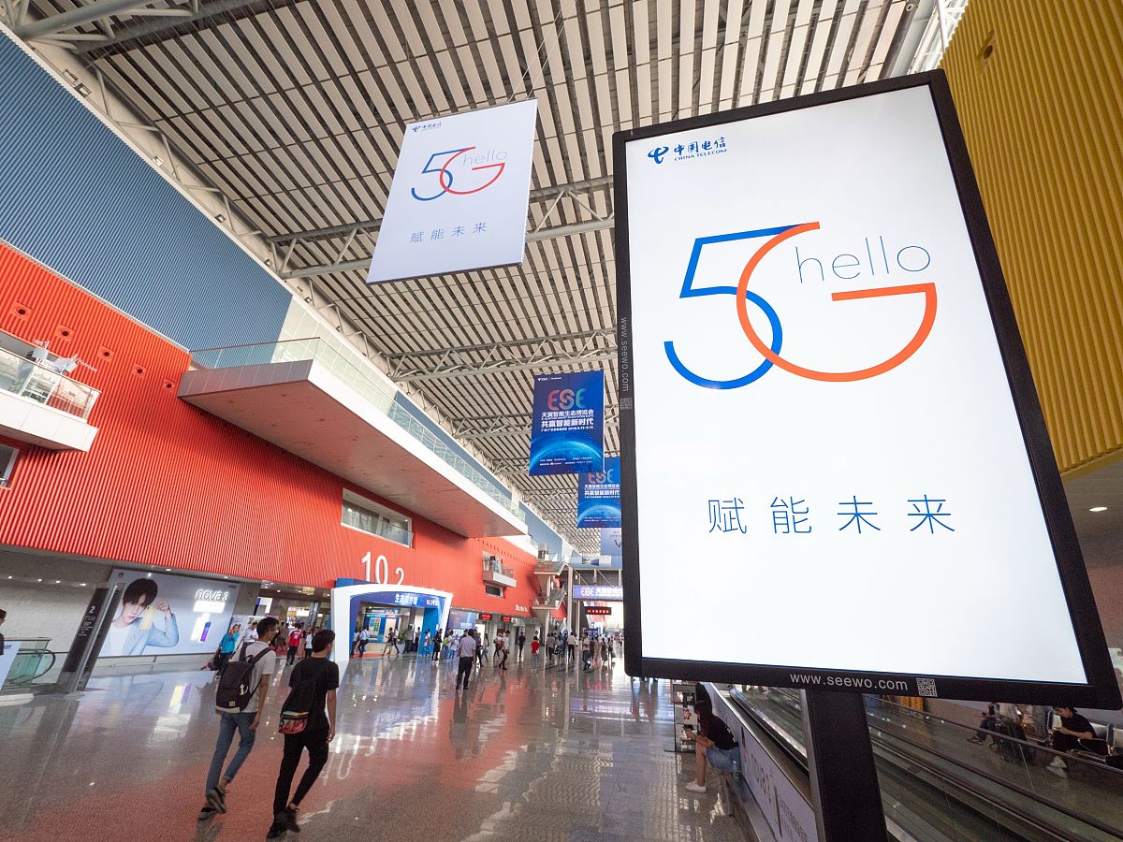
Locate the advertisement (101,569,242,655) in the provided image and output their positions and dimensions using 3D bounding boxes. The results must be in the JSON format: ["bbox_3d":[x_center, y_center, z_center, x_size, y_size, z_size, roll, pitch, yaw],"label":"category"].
[{"bbox_3d":[-13.298,6.643,15.514,0.150,2.450,4.750,-3,-25,12],"label":"advertisement"}]

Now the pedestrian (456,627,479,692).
[{"bbox_3d":[-3.077,7.661,14.669,0.540,1.720,0.380,1,-25,3],"label":"pedestrian"}]

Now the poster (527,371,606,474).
[{"bbox_3d":[0.344,0.028,25.318,4.100,6.150,0.100,-3,-25,12],"label":"poster"}]

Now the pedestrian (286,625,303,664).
[{"bbox_3d":[-12.177,10.147,20.805,0.520,1.660,0.420,12,-27,-20],"label":"pedestrian"}]

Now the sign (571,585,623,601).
[{"bbox_3d":[6.234,20.959,55.369,9.500,1.600,0.300,-3,-25,12],"label":"sign"}]

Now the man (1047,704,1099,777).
[{"bbox_3d":[8.327,5.139,7.409,0.740,1.080,0.540,-3,-25,12],"label":"man"}]

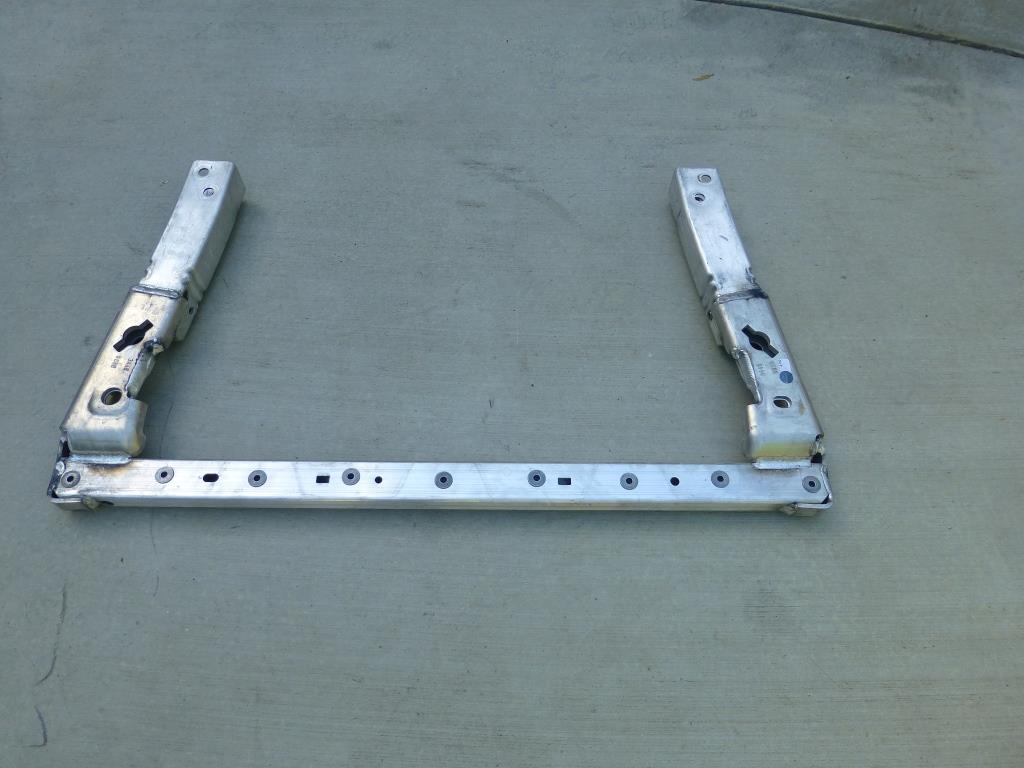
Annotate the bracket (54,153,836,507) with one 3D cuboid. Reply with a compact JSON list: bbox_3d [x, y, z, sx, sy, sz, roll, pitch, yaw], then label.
[{"bbox_3d":[-0.081,-0.087,0.954,0.920,0.074,0.514,0,62,0],"label":"bracket"}]

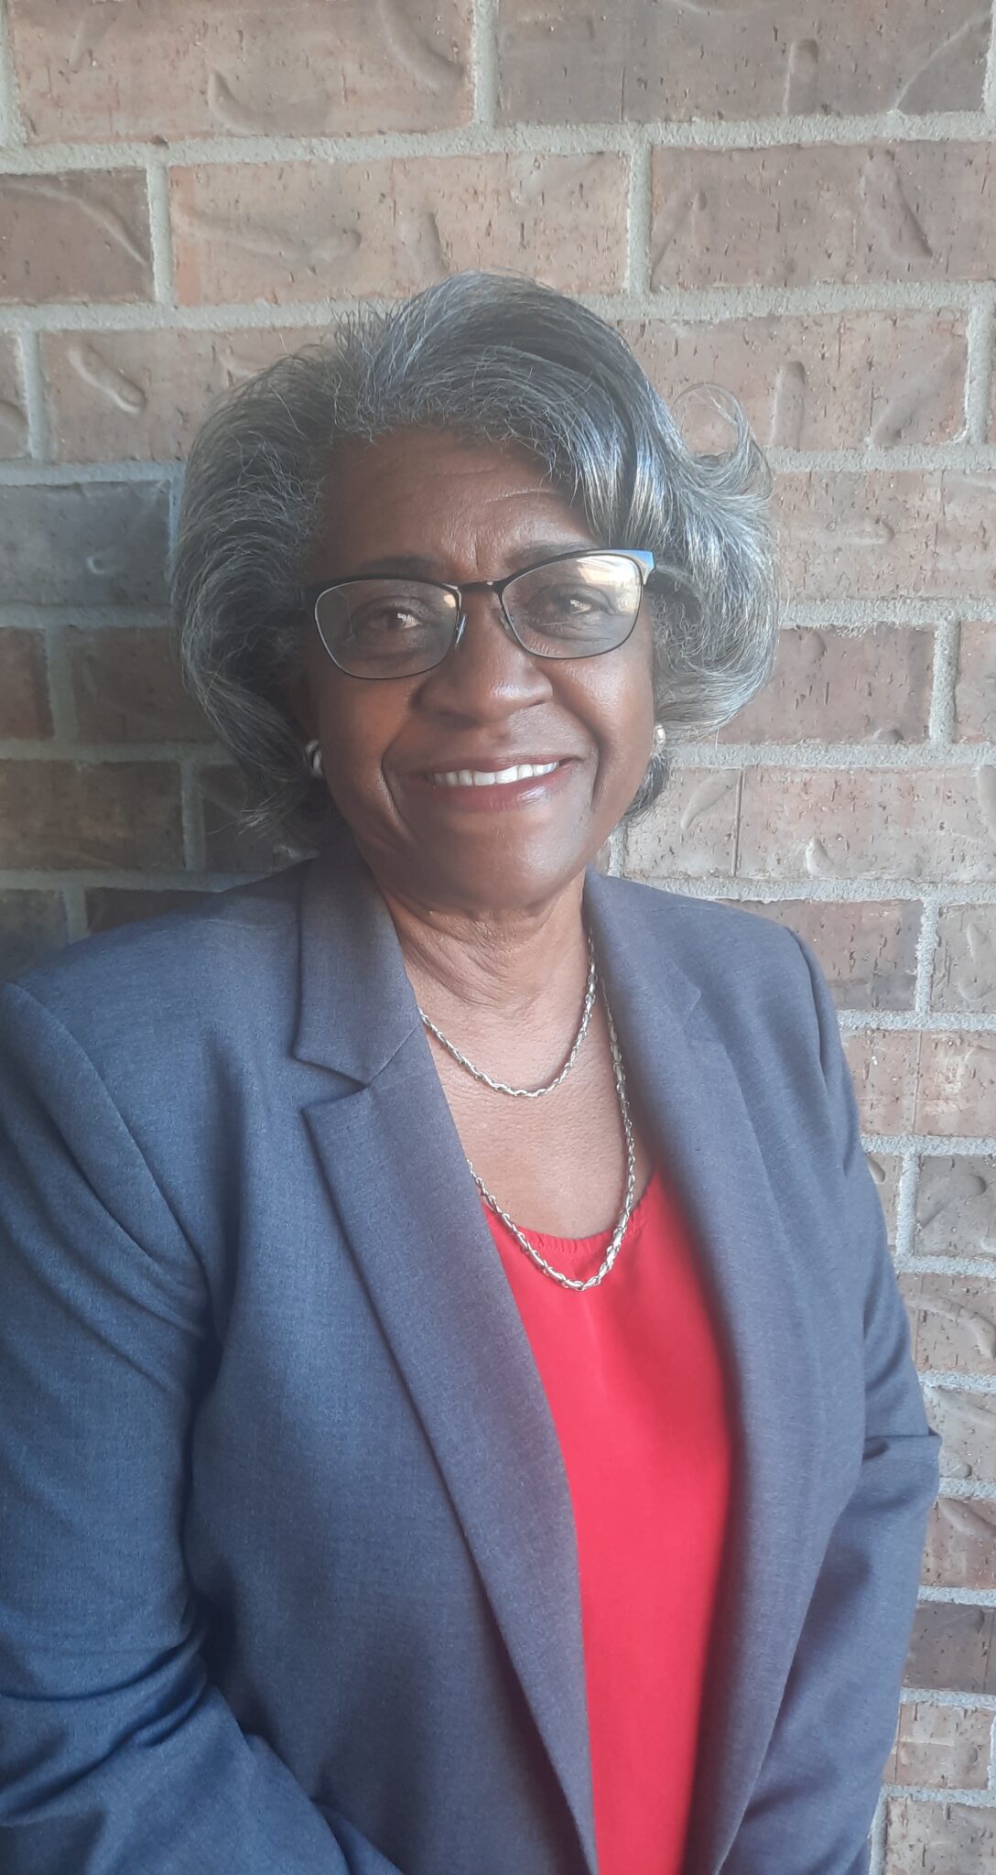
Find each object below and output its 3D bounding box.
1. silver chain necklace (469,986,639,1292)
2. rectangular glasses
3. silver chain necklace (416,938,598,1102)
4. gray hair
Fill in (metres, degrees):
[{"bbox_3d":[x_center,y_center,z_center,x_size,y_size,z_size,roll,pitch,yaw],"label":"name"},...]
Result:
[{"bbox_3d":[0.008,0.063,0.693,0.135,0.187,0.145,-5,15,-19],"label":"silver chain necklace"},{"bbox_3d":[-0.012,-0.134,0.579,0.136,0.044,0.142,-7,10,-3],"label":"rectangular glasses"},{"bbox_3d":[-0.006,0.016,0.694,0.128,0.095,0.127,-5,15,-19],"label":"silver chain necklace"},{"bbox_3d":[-0.011,-0.165,0.627,0.272,0.258,0.235,-6,11,-3],"label":"gray hair"}]

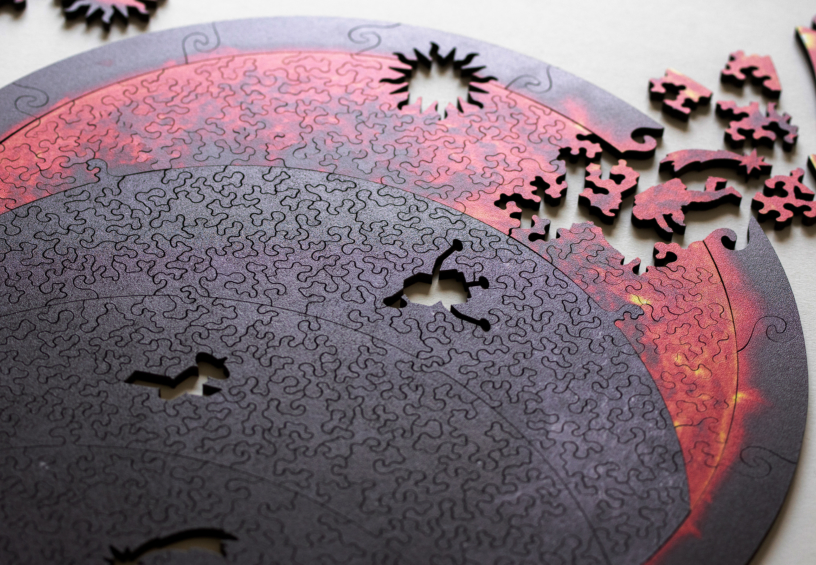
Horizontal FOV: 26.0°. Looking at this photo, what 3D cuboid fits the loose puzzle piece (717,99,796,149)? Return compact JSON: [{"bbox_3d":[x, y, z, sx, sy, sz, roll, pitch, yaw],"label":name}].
[{"bbox_3d":[0.139,-0.062,0.701,0.031,0.005,0.025,2,45,-3],"label":"loose puzzle piece"}]

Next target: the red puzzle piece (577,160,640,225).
[{"bbox_3d":[0.075,-0.036,0.670,0.020,0.005,0.033,22,47,17],"label":"red puzzle piece"}]

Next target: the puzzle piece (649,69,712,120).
[{"bbox_3d":[0.108,-0.075,0.712,0.024,0.005,0.019,36,52,28],"label":"puzzle piece"}]

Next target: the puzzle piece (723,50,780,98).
[{"bbox_3d":[0.143,-0.086,0.726,0.025,0.005,0.022,19,46,15],"label":"puzzle piece"}]

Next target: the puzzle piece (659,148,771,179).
[{"bbox_3d":[0.118,-0.045,0.682,0.043,0.005,0.015,-1,45,-5],"label":"puzzle piece"}]

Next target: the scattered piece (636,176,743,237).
[{"bbox_3d":[0.103,-0.029,0.665,0.043,0.005,0.022,-26,52,-27],"label":"scattered piece"}]

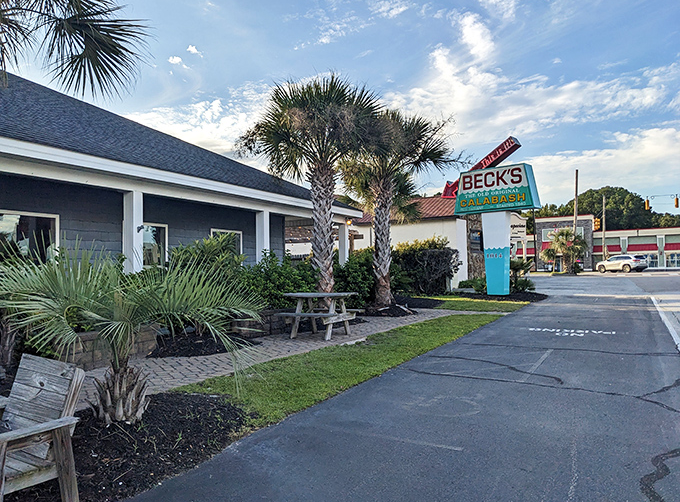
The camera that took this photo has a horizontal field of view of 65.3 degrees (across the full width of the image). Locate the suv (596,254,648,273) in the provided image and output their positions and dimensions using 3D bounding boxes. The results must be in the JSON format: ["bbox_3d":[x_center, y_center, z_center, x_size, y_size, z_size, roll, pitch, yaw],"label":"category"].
[{"bbox_3d":[28.229,1.279,53.000,1.920,1.730,4.850,1,-2,-25],"label":"suv"}]

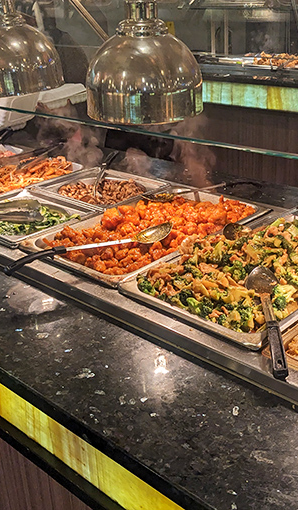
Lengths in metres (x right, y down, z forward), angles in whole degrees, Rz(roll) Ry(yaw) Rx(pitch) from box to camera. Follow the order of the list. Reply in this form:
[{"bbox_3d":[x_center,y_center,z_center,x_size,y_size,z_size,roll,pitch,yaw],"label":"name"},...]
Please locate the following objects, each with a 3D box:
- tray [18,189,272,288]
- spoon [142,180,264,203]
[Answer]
[{"bbox_3d":[0.012,-0.041,1.285,0.322,0.080,0.535,20,33,39],"label":"tray"},{"bbox_3d":[0.149,-0.178,1.488,0.350,0.055,0.070,-4,25,3],"label":"spoon"}]

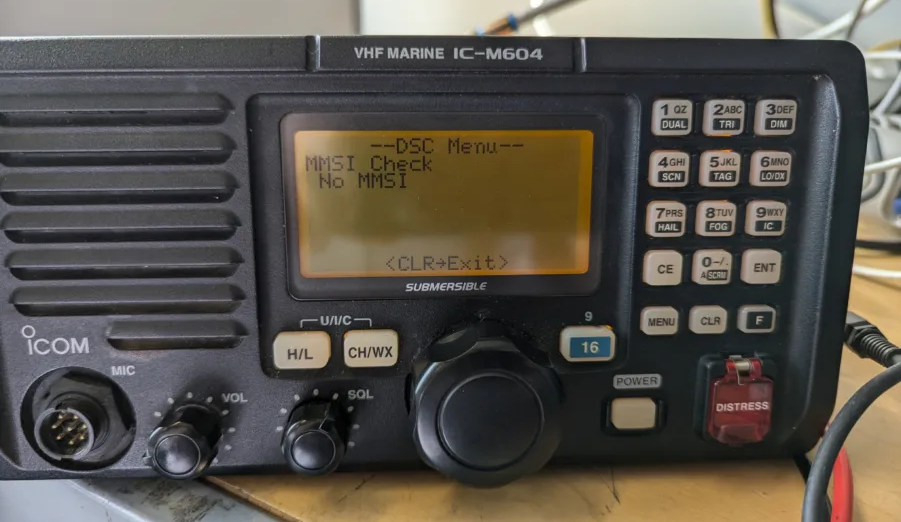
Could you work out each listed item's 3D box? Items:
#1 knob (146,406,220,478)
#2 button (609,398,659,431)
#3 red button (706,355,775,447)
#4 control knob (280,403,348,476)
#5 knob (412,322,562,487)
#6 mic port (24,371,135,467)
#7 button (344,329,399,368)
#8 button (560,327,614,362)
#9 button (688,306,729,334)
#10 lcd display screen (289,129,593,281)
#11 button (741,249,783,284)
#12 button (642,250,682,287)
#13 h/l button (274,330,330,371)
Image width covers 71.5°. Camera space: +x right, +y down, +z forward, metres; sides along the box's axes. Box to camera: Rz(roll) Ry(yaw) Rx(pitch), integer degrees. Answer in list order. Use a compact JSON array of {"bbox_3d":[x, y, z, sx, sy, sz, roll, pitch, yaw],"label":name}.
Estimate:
[{"bbox_3d":[-0.065,0.044,0.153,0.014,0.014,0.012,-1,11,-2],"label":"knob"},{"bbox_3d":[0.048,0.040,0.163,0.012,0.009,0.004,-1,10,-3],"label":"button"},{"bbox_3d":[0.075,0.036,0.162,0.017,0.023,0.006,-1,11,-2],"label":"red button"},{"bbox_3d":[-0.033,0.044,0.155,0.014,0.014,0.012,-1,11,-2],"label":"control knob"},{"bbox_3d":[0.009,0.035,0.153,0.036,0.036,0.015,-1,11,-2],"label":"knob"},{"bbox_3d":[-0.093,0.040,0.157,0.028,0.028,0.011,-1,10,-3],"label":"mic port"},{"bbox_3d":[-0.020,0.022,0.158,0.014,0.010,0.004,-1,11,-2],"label":"button"},{"bbox_3d":[0.035,0.021,0.158,0.014,0.010,0.004,-1,10,-3],"label":"button"},{"bbox_3d":[0.066,0.015,0.161,0.010,0.007,0.003,-1,11,-2],"label":"button"},{"bbox_3d":[-0.001,-0.014,0.154,0.074,0.036,0.004,-1,10,-3],"label":"lcd display screen"},{"bbox_3d":[0.078,0.002,0.156,0.011,0.009,0.004,-1,10,-3],"label":"button"},{"bbox_3d":[0.053,0.002,0.155,0.010,0.009,0.004,-1,10,-3],"label":"button"},{"bbox_3d":[-0.037,0.023,0.158,0.014,0.010,0.004,-1,11,-2],"label":"h/l button"}]

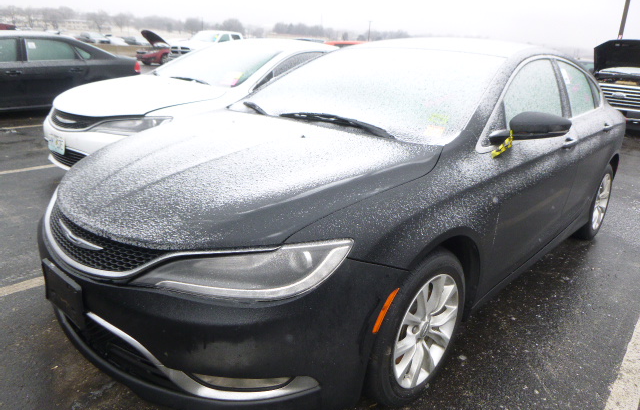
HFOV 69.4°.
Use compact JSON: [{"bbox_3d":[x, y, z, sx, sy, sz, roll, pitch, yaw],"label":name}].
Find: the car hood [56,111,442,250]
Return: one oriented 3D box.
[{"bbox_3d":[-0.406,-0.194,1.988,1.500,0.310,1.240,19,23,39],"label":"car hood"}]

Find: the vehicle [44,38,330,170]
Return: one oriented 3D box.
[{"bbox_3d":[-0.523,-1.219,5.554,1.870,1.490,4.880,19,23,39],"label":"vehicle"}]

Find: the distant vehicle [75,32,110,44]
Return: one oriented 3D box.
[{"bbox_3d":[-24.671,-17.811,50.255,5.600,1.860,1.950,18,23,37],"label":"distant vehicle"}]

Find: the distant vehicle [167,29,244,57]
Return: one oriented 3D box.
[{"bbox_3d":[-5.063,-7.787,23.605,2.020,1.940,5.820,13,20,26],"label":"distant vehicle"}]

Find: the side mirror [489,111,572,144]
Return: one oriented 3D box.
[{"bbox_3d":[0.862,-0.306,1.884,0.280,0.155,0.170,19,23,39],"label":"side mirror"}]

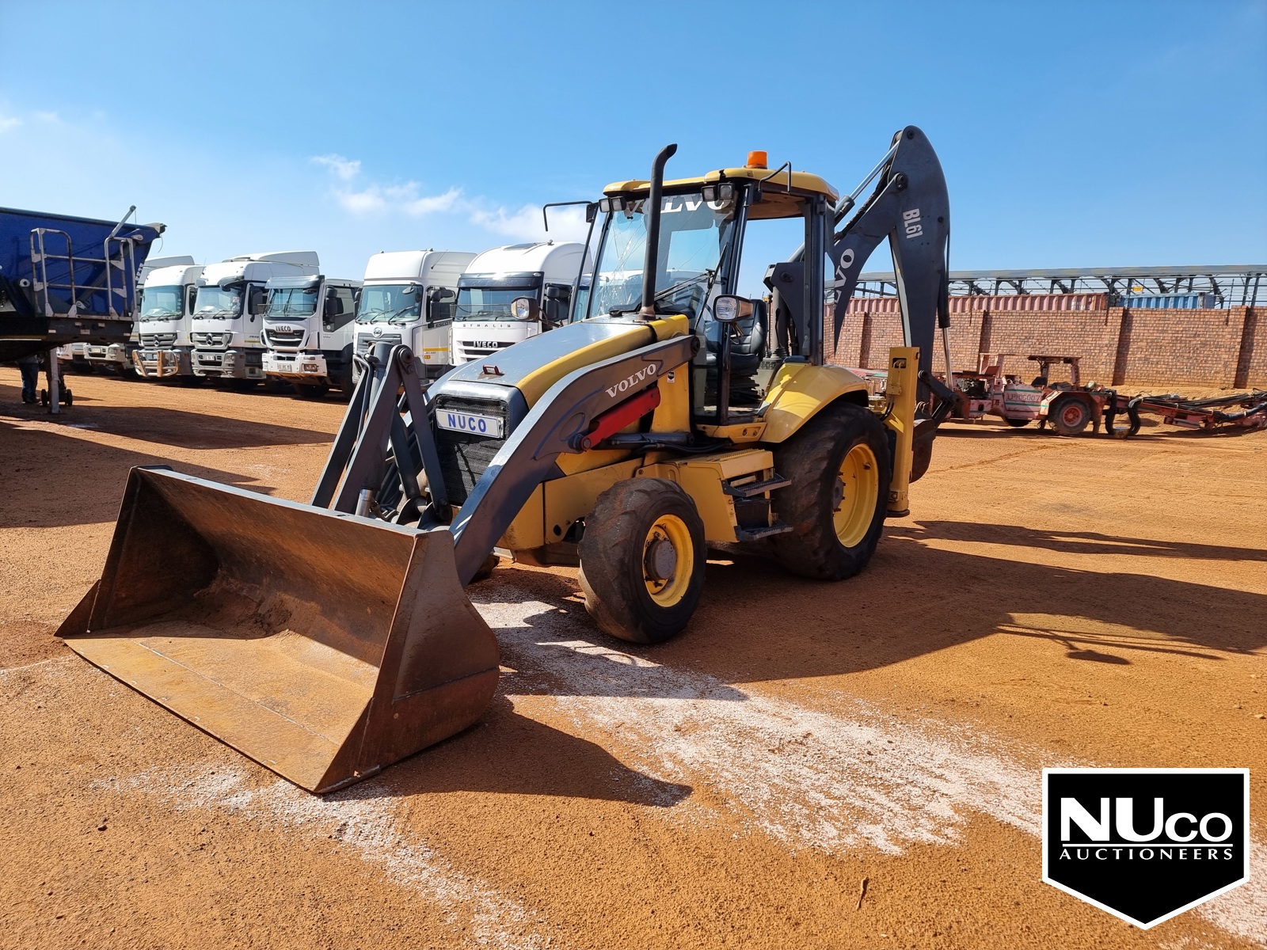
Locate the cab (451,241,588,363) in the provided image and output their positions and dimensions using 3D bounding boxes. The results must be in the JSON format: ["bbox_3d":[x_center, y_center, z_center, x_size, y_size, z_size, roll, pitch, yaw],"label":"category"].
[{"bbox_3d":[-2.396,-3.662,19.915,2.500,3.050,2.250,8,10,32],"label":"cab"}]

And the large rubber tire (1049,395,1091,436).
[{"bbox_3d":[10.907,-1.468,21.900,1.010,1.010,0.330,4,8,9],"label":"large rubber tire"}]

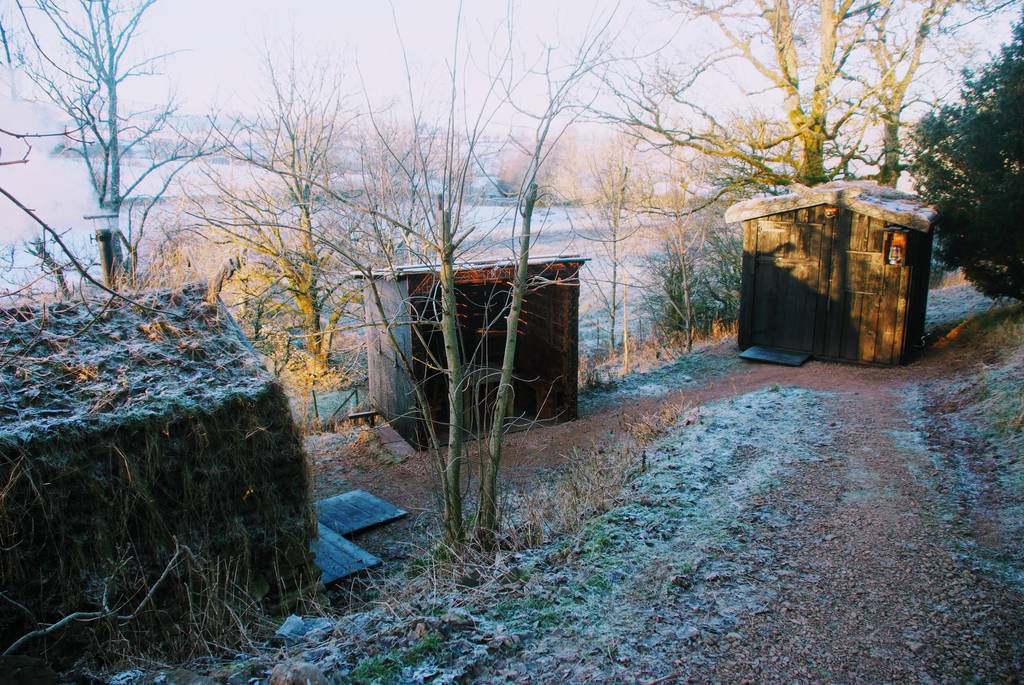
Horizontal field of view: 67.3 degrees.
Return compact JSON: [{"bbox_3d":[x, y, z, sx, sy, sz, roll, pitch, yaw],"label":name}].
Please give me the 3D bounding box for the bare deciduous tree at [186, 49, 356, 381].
[{"bbox_3d":[-4.456,-2.234,14.344,3.161,6.063,3.161,-1,13,0],"label":"bare deciduous tree"}]

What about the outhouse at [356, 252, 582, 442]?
[{"bbox_3d":[-0.560,-0.086,9.693,2.241,1.998,2.115,-7,14,-24],"label":"outhouse"}]

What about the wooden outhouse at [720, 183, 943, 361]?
[{"bbox_3d":[4.458,-1.076,10.782,2.475,2.288,1.737,8,15,33],"label":"wooden outhouse"}]

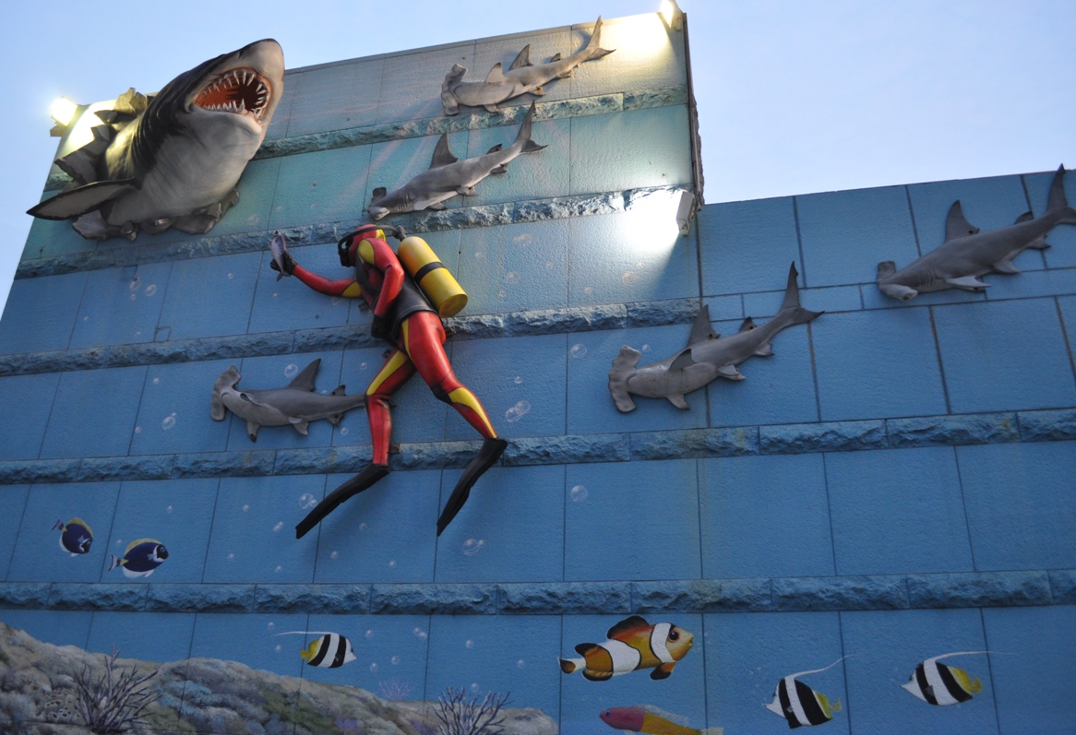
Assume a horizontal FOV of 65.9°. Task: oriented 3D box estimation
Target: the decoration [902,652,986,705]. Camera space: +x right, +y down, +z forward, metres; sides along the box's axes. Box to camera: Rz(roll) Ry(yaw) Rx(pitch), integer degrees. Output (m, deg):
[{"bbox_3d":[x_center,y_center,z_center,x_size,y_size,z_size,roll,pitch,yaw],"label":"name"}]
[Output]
[{"bbox_3d":[1.780,1.370,3.647,0.347,0.213,0.040,-4,-25,11],"label":"decoration"}]

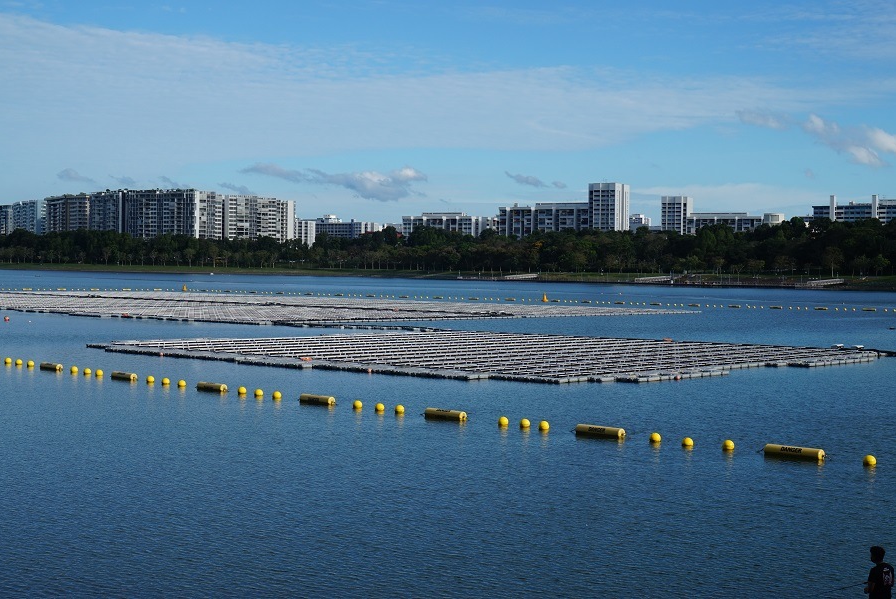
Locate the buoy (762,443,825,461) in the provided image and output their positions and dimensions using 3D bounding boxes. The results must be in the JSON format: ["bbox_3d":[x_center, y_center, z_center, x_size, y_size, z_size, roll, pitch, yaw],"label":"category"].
[{"bbox_3d":[12.116,5.371,49.857,2.131,0.433,0.433,2,2,44],"label":"buoy"}]

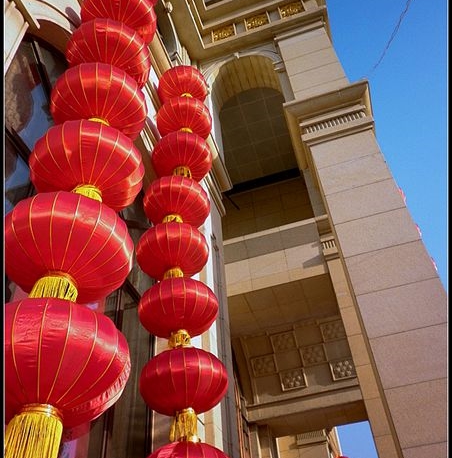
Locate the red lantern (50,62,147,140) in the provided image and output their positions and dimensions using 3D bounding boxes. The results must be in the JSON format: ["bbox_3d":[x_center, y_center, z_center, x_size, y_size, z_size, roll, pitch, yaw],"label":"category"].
[{"bbox_3d":[-1.054,-1.005,4.093,0.800,0.568,0.800,-3,-43,-3],"label":"red lantern"}]

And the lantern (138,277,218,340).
[{"bbox_3d":[-0.368,0.641,3.806,0.620,0.409,0.620,-3,-43,-3],"label":"lantern"}]

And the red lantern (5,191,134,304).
[{"bbox_3d":[-0.958,0.129,2.931,0.800,0.568,0.800,-3,-43,-3],"label":"red lantern"}]

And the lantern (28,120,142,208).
[{"bbox_3d":[-0.770,-0.319,2.723,0.620,0.409,0.620,-3,-43,-3],"label":"lantern"}]

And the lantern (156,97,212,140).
[{"bbox_3d":[-0.468,-1.196,5.512,0.620,0.409,0.620,-3,-43,-3],"label":"lantern"}]

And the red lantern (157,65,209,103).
[{"bbox_3d":[-0.524,-1.715,6.023,0.620,0.409,0.620,-3,-43,-3],"label":"red lantern"}]

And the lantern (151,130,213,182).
[{"bbox_3d":[-0.450,-0.707,5.044,0.620,0.409,0.620,-3,-43,-3],"label":"lantern"}]

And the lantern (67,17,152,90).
[{"bbox_3d":[-1.114,-1.599,4.652,0.800,0.568,0.800,-3,-43,-3],"label":"lantern"}]

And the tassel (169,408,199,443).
[{"bbox_3d":[-0.277,1.296,3.206,0.171,0.236,0.171,-15,-44,10],"label":"tassel"}]

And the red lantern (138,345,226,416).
[{"bbox_3d":[-0.291,1.078,3.406,0.620,0.409,0.620,-3,-43,-3],"label":"red lantern"}]

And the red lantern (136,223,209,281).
[{"bbox_3d":[-0.460,0.214,4.240,0.620,0.409,0.620,-3,-43,-3],"label":"red lantern"}]

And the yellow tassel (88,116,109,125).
[{"bbox_3d":[-1.026,-0.744,3.835,0.224,0.216,0.224,-15,-44,10],"label":"yellow tassel"}]

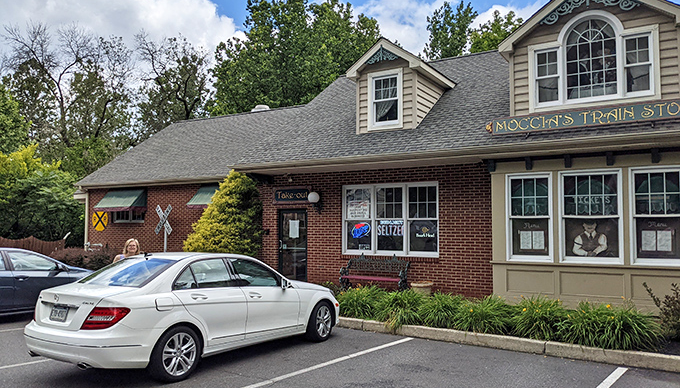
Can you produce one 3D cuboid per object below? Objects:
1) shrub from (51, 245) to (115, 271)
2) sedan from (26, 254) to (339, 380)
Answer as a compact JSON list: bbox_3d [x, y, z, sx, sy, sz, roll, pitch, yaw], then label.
[{"bbox_3d":[-8.458,2.197,17.343,2.200,1.090,1.700,-2,-4,32],"label":"shrub"},{"bbox_3d":[-1.823,1.536,7.659,1.780,1.447,4.600,-2,-5,35],"label":"sedan"}]

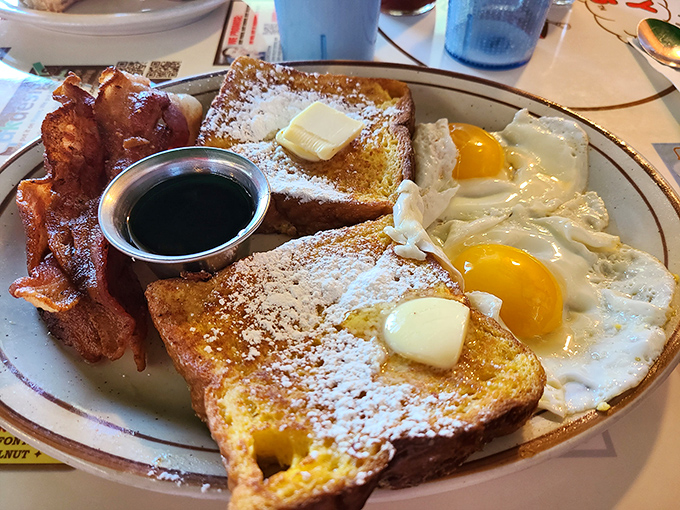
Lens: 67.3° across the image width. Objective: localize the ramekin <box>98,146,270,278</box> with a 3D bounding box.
[{"bbox_3d":[-0.065,-0.013,0.224,0.069,0.032,0.069,4,50,0],"label":"ramekin"}]

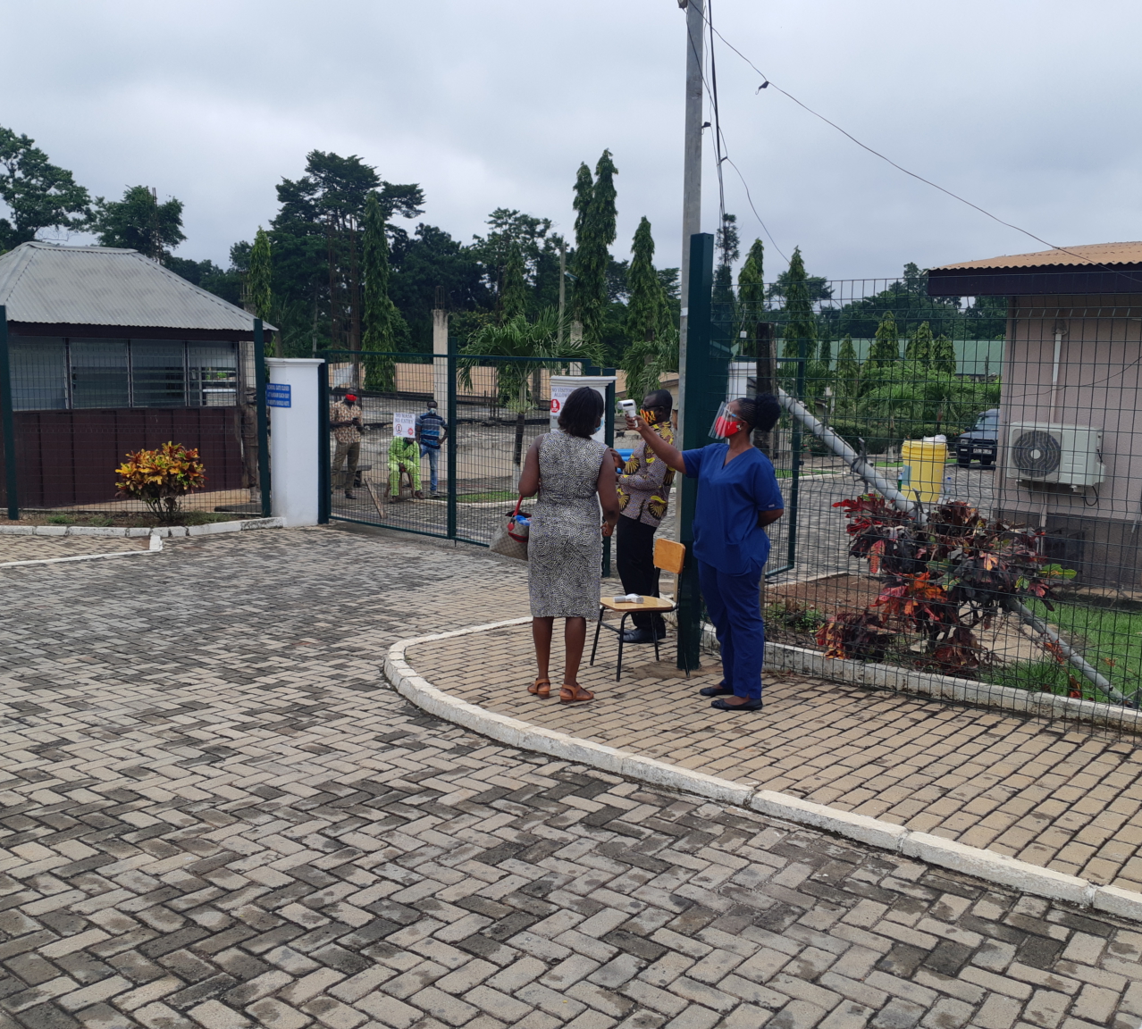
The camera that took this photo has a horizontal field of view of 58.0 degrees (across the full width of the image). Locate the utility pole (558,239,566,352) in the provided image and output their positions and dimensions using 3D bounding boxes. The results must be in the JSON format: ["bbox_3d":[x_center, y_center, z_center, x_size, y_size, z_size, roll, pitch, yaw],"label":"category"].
[{"bbox_3d":[-0.416,-7.920,42.511,0.250,6.743,0.250,1,8,0],"label":"utility pole"}]

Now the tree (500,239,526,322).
[{"bbox_3d":[-2.174,-7.218,39.530,1.250,6.476,1.250,1,8,0],"label":"tree"}]

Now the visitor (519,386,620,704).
[{"bbox_3d":[0.007,0.160,5.381,0.520,1.636,0.420,2,8,9],"label":"visitor"}]

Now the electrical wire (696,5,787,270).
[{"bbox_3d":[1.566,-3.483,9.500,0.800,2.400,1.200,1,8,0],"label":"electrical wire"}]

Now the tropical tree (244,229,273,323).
[{"bbox_3d":[-13.538,-8.535,44.466,1.350,7.365,1.350,1,8,0],"label":"tropical tree"}]

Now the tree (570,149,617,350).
[{"bbox_3d":[1.020,-9.397,41.272,1.850,10.033,1.800,1,8,0],"label":"tree"}]

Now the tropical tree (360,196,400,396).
[{"bbox_3d":[-8.284,-9.324,44.357,1.650,8.866,1.650,1,8,0],"label":"tropical tree"}]

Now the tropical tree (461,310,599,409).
[{"bbox_3d":[-0.771,-2.121,19.253,2.650,3.406,2.500,1,8,0],"label":"tropical tree"}]

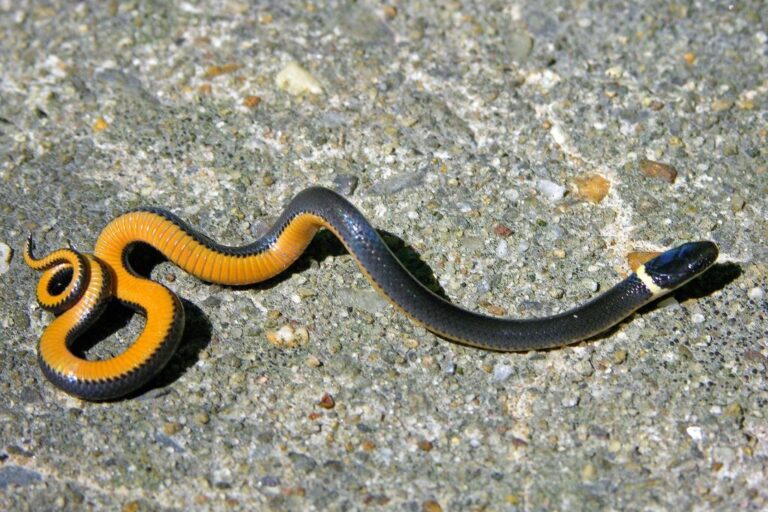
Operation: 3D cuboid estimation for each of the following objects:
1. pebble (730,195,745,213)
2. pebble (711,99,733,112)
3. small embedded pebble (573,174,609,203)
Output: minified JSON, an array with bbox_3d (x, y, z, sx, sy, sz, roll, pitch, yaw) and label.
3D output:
[{"bbox_3d":[0.072,-0.011,0.809,0.003,0.002,0.004,0,50,0],"label":"pebble"},{"bbox_3d":[0.070,-0.031,0.826,0.004,0.002,0.003,0,50,0],"label":"pebble"},{"bbox_3d":[0.042,-0.014,0.812,0.007,0.003,0.006,0,50,0],"label":"small embedded pebble"}]

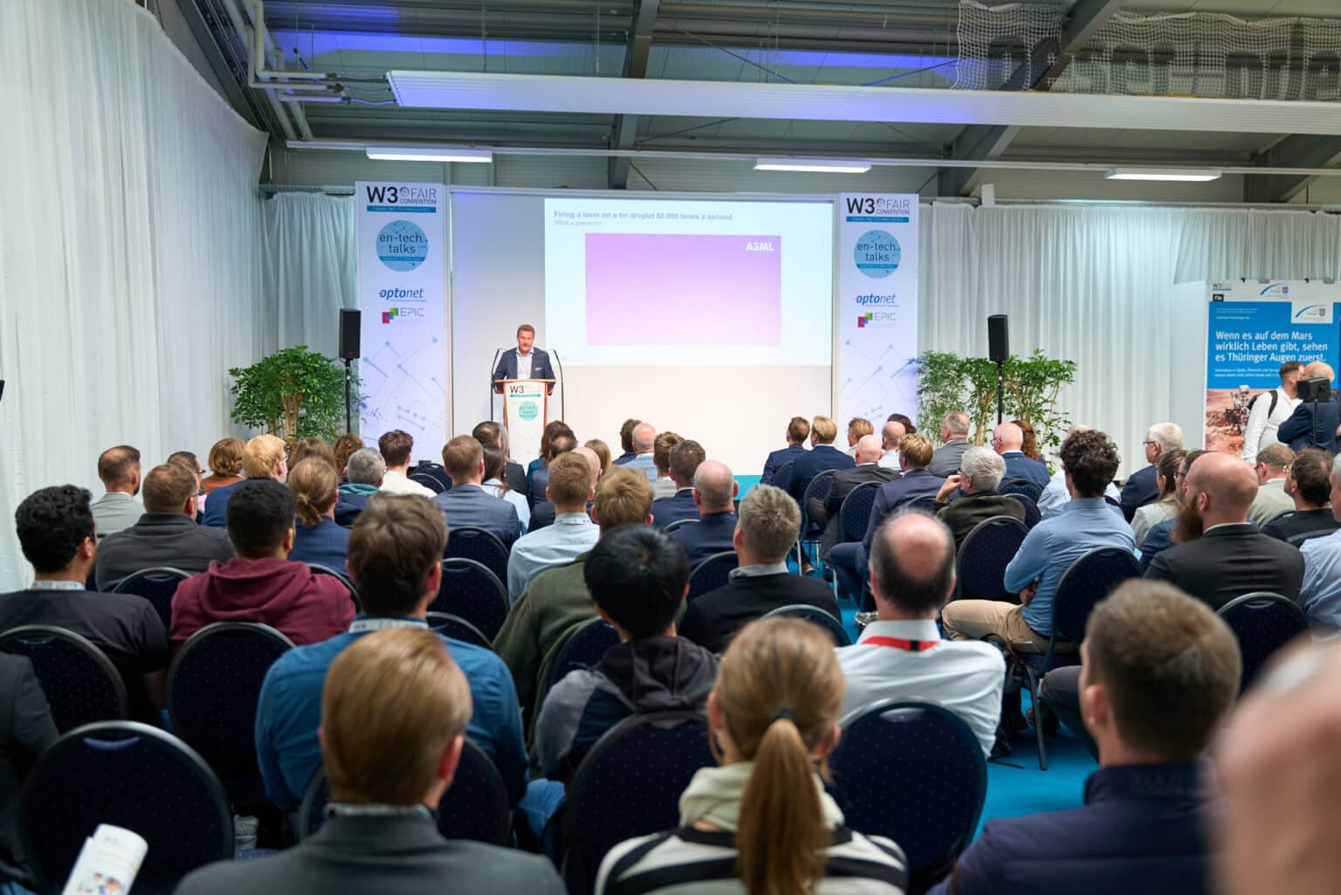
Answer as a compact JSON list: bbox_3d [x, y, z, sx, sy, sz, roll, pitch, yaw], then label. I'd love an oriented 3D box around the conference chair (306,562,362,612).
[{"bbox_3d":[-1.425,0.887,4.575,0.450,0.920,0.560,0,3,-6],"label":"conference chair"}]

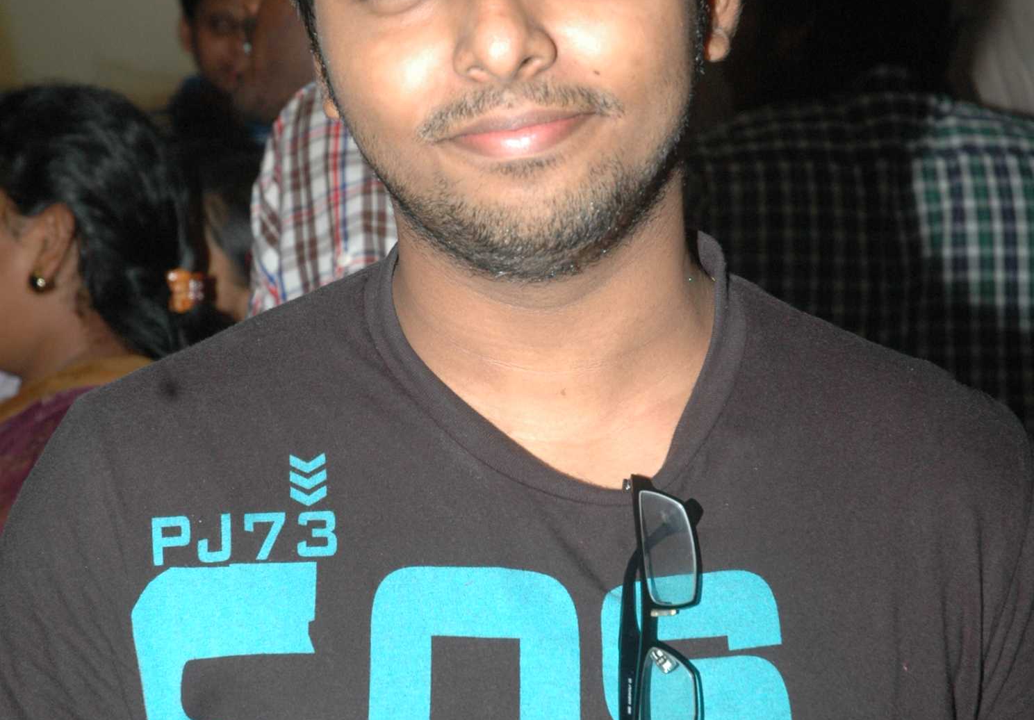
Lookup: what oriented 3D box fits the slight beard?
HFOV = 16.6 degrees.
[{"bbox_3d":[0.001,-0.076,1.360,0.138,0.087,0.090,-9,2,4],"label":"slight beard"}]

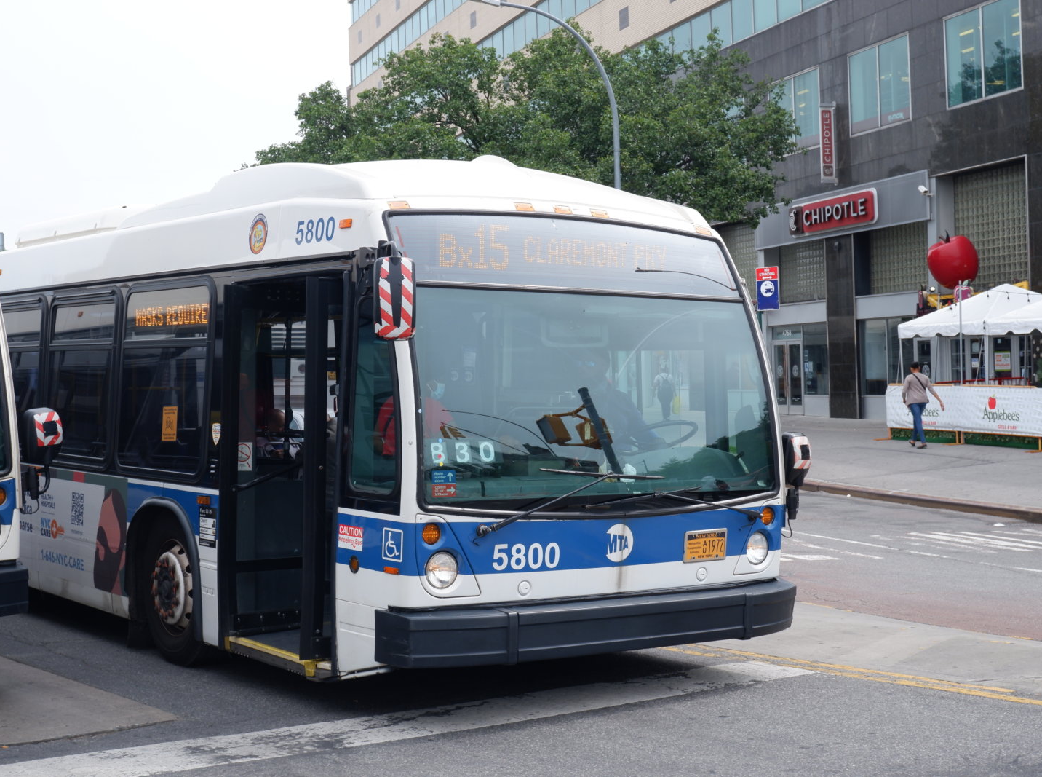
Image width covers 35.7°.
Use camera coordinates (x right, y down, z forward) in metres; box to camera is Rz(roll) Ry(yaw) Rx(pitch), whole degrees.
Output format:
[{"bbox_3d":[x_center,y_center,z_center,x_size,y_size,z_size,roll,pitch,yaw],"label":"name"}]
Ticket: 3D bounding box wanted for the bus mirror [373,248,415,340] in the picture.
[{"bbox_3d":[-0.602,-0.448,7.704,0.200,0.420,0.140,1,0,-11],"label":"bus mirror"}]

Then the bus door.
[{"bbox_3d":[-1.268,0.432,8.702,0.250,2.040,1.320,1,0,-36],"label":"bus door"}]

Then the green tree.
[{"bbox_3d":[0.220,-3.400,38.000,11.500,9.400,9.000,-2,0,3],"label":"green tree"}]

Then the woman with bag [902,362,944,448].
[{"bbox_3d":[7.625,0.311,30.700,0.660,1.630,0.450,-2,0,-18],"label":"woman with bag"}]

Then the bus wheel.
[{"bbox_3d":[-1.999,1.210,9.921,0.300,0.980,0.980,1,0,-36],"label":"bus wheel"}]

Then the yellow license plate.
[{"bbox_3d":[0.999,0.853,8.773,0.310,0.165,0.020,1,0,-39],"label":"yellow license plate"}]

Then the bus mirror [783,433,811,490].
[{"bbox_3d":[1.598,0.418,9.421,0.130,0.330,0.200,1,0,38],"label":"bus mirror"}]

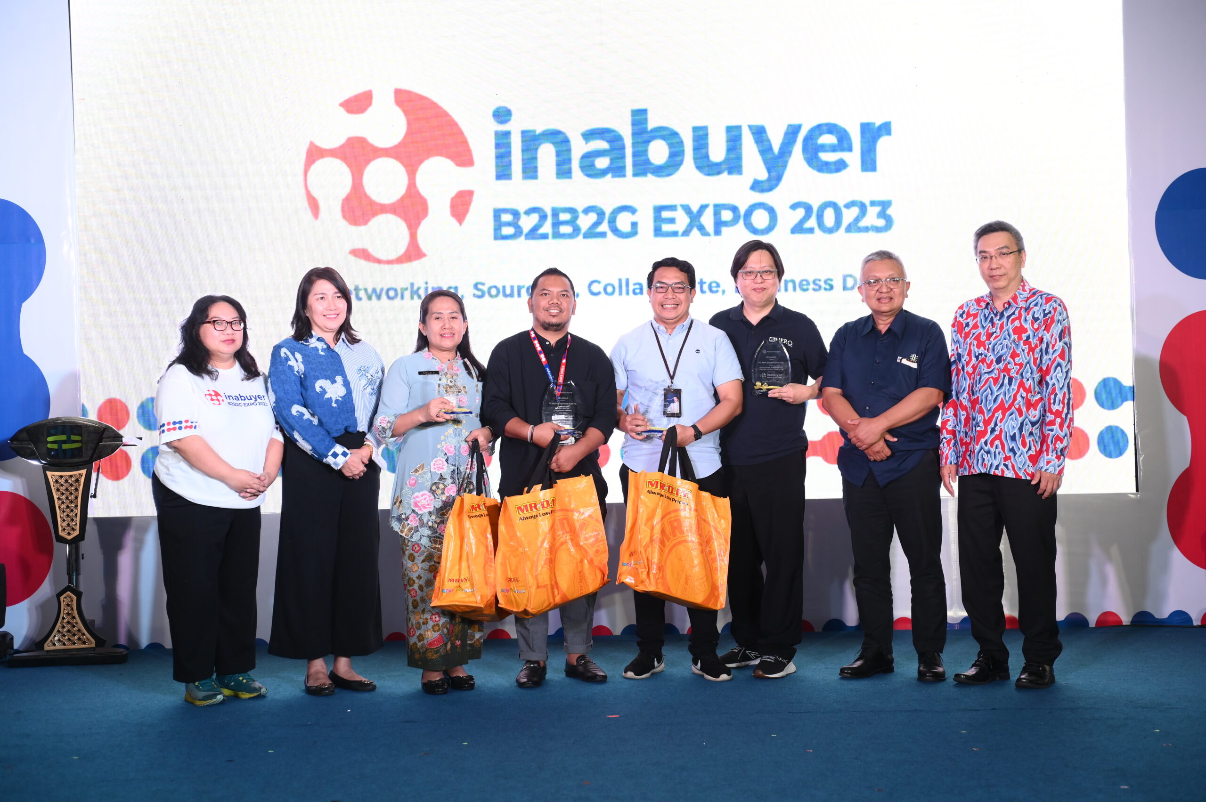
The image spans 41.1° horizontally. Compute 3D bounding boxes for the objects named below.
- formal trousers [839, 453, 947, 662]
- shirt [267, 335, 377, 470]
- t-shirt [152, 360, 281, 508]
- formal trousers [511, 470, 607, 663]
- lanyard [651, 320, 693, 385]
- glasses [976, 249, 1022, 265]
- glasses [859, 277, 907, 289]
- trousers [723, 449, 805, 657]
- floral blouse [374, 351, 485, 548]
[{"bbox_3d":[1.115,0.546,6.145,0.390,0.830,0.260,-1,1,20],"label":"formal trousers"},{"bbox_3d":[-1.044,0.005,6.066,0.415,0.520,0.300,-2,1,-27],"label":"shirt"},{"bbox_3d":[-1.454,0.133,6.070,0.490,0.560,0.340,-1,0,-33],"label":"t-shirt"},{"bbox_3d":[-0.174,0.604,6.260,0.380,0.840,0.280,-1,0,-6],"label":"formal trousers"},{"bbox_3d":[0.267,-0.192,6.240,0.165,0.255,0.160,-1,0,5],"label":"lanyard"},{"bbox_3d":[1.462,-0.533,5.929,0.142,0.040,0.140,-5,3,29],"label":"glasses"},{"bbox_3d":[1.069,-0.446,6.105,0.155,0.044,0.140,-5,2,10],"label":"glasses"},{"bbox_3d":[0.648,0.598,6.440,0.360,0.890,0.290,-1,0,25],"label":"trousers"},{"bbox_3d":[-0.661,0.189,6.140,0.430,0.750,0.310,-1,0,-26],"label":"floral blouse"}]

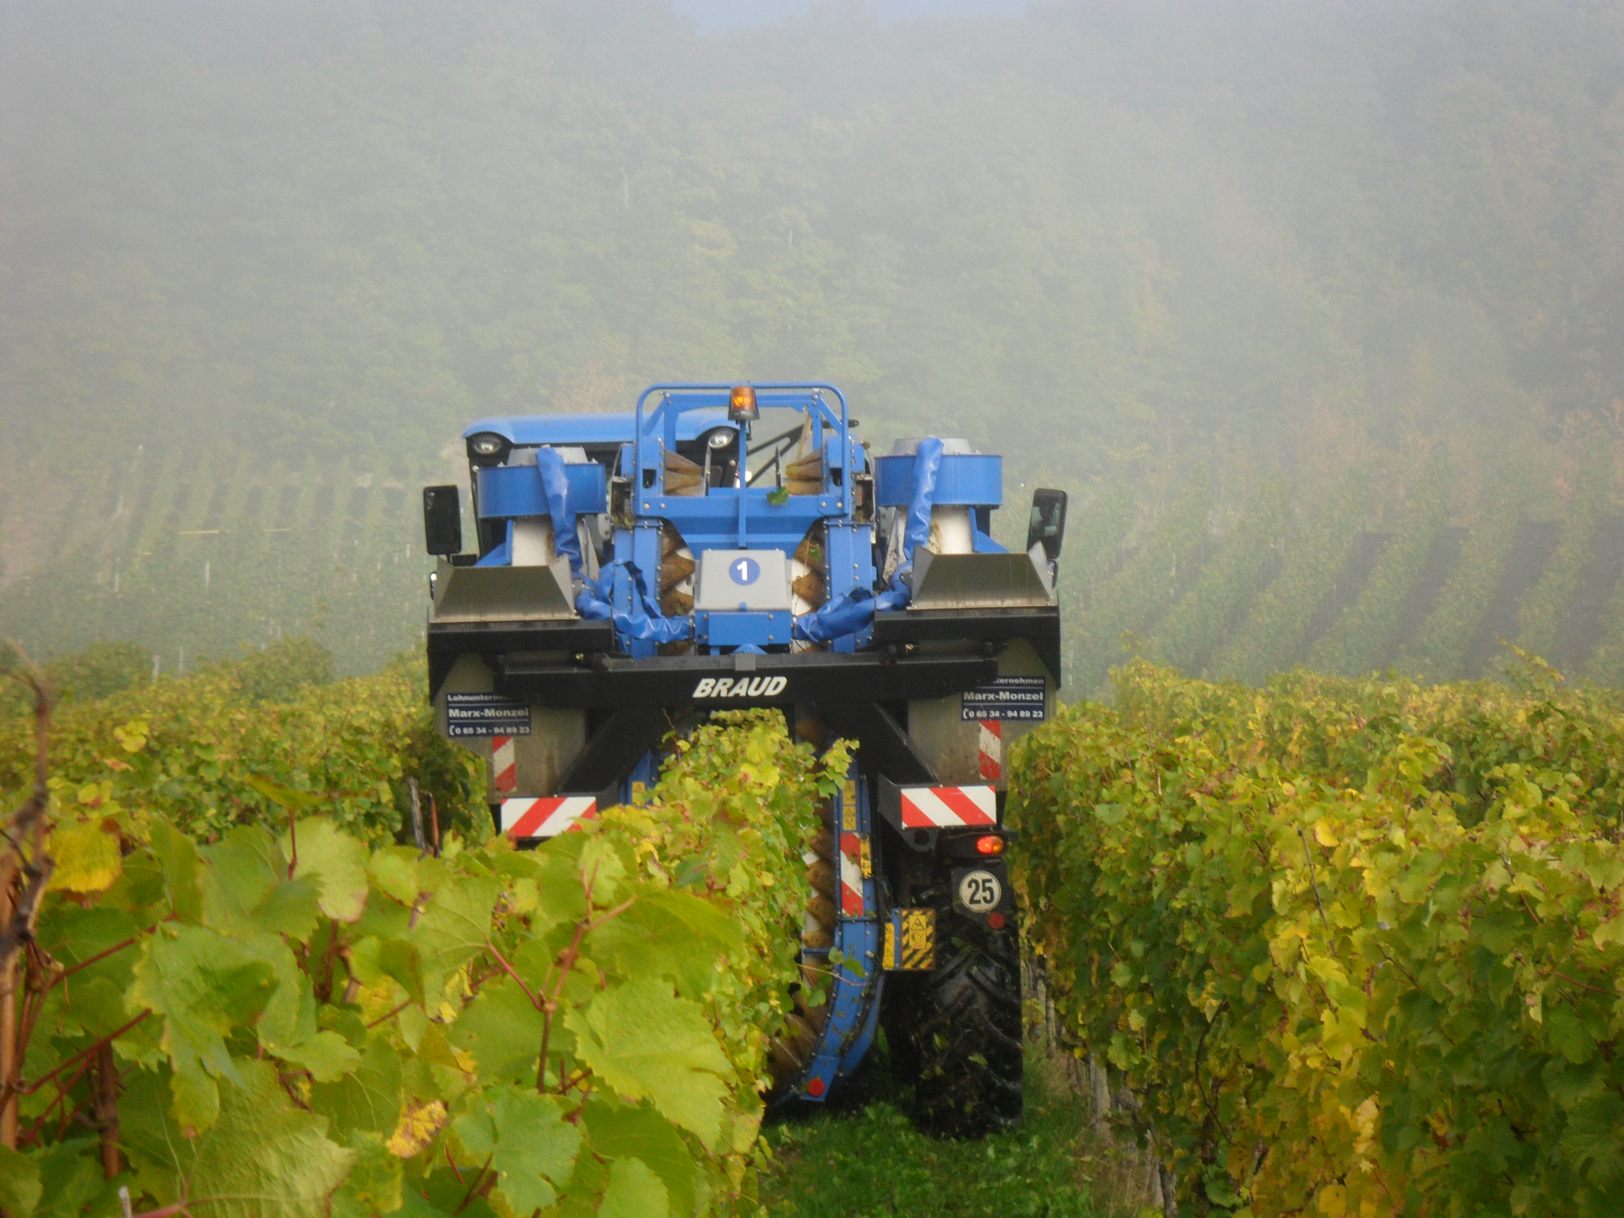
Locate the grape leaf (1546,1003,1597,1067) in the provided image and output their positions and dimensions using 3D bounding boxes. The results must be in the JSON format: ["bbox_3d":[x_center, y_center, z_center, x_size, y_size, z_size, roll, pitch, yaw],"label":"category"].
[{"bbox_3d":[1.223,0.685,10.200,0.082,0.098,0.035,1,-1,0],"label":"grape leaf"}]

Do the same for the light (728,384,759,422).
[{"bbox_3d":[-0.333,-1.004,30.900,0.152,0.177,0.152,-1,1,0],"label":"light"}]

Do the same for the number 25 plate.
[{"bbox_3d":[0.802,1.346,30.100,0.200,0.200,0.015,1,-1,0],"label":"number 25 plate"}]

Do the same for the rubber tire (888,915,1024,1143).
[{"bbox_3d":[0.763,1.953,31.100,0.520,1.310,1.310,-1,1,0],"label":"rubber tire"}]

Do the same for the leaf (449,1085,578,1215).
[{"bbox_3d":[-0.236,0.432,5.050,0.103,0.105,0.045,-1,1,-6],"label":"leaf"}]

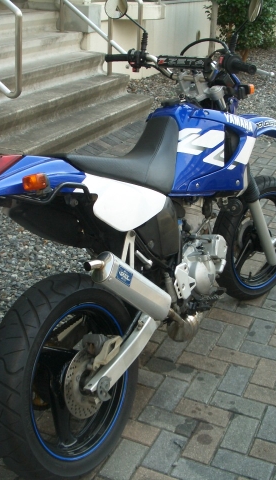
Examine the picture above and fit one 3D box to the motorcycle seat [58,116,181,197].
[{"bbox_3d":[-0.057,-0.256,2.117,0.250,0.250,0.560,4,19,33],"label":"motorcycle seat"}]

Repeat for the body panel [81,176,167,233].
[{"bbox_3d":[-0.023,-0.128,1.943,0.070,0.190,0.340,4,19,33],"label":"body panel"}]

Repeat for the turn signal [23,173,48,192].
[{"bbox_3d":[-0.249,-0.139,1.580,0.050,0.043,0.046,4,19,33],"label":"turn signal"}]

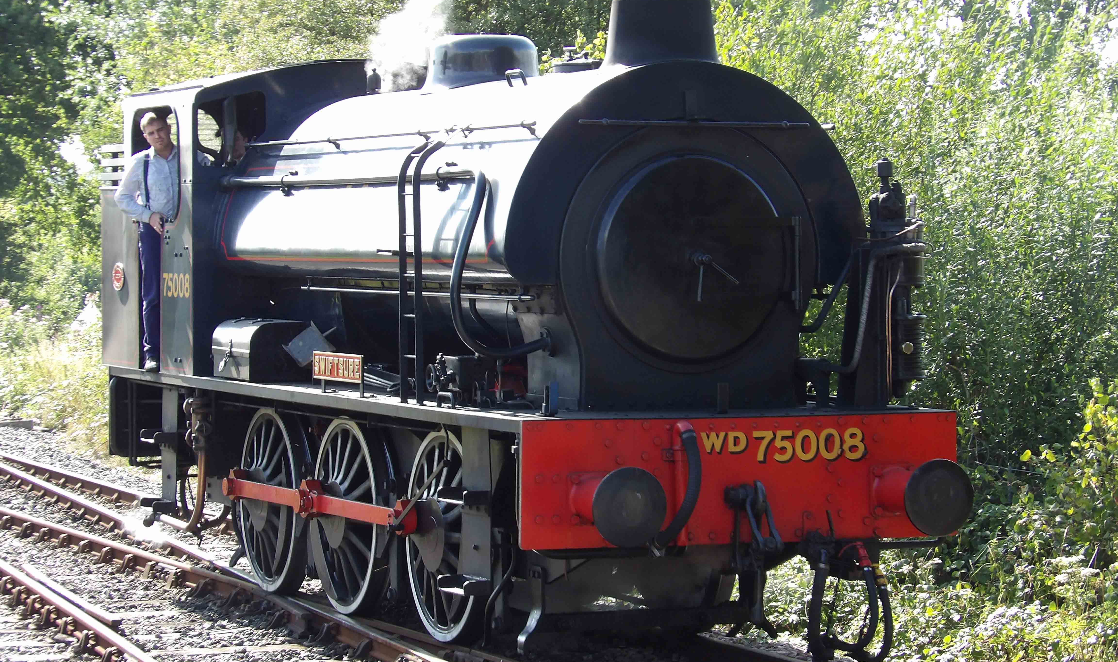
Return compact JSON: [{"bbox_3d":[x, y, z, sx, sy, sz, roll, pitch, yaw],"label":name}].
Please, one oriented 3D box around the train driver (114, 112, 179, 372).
[{"bbox_3d":[-2.871,-0.623,23.324,0.568,1.833,0.392,0,1,-14],"label":"train driver"}]

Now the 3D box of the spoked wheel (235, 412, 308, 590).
[{"bbox_3d":[-1.904,1.123,22.233,0.147,1.284,1.284,0,1,-23],"label":"spoked wheel"}]

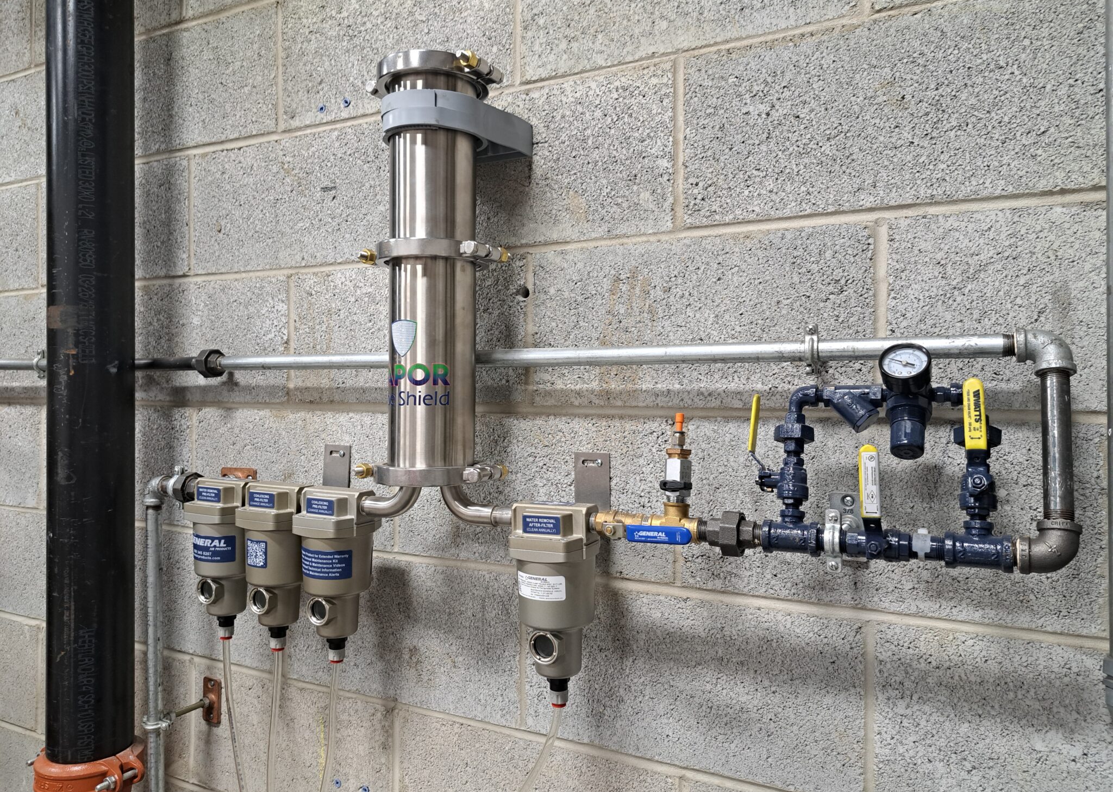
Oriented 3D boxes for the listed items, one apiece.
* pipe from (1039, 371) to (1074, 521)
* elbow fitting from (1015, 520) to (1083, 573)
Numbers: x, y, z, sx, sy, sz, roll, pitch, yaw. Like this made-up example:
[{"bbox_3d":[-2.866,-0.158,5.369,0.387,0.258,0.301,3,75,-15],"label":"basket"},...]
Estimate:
[{"bbox_3d":[0.421,0.041,0.648,0.021,0.131,0.021,0,-12,27],"label":"pipe"},{"bbox_3d":[0.406,0.124,0.636,0.044,0.044,0.032,0,-12,27],"label":"elbow fitting"}]

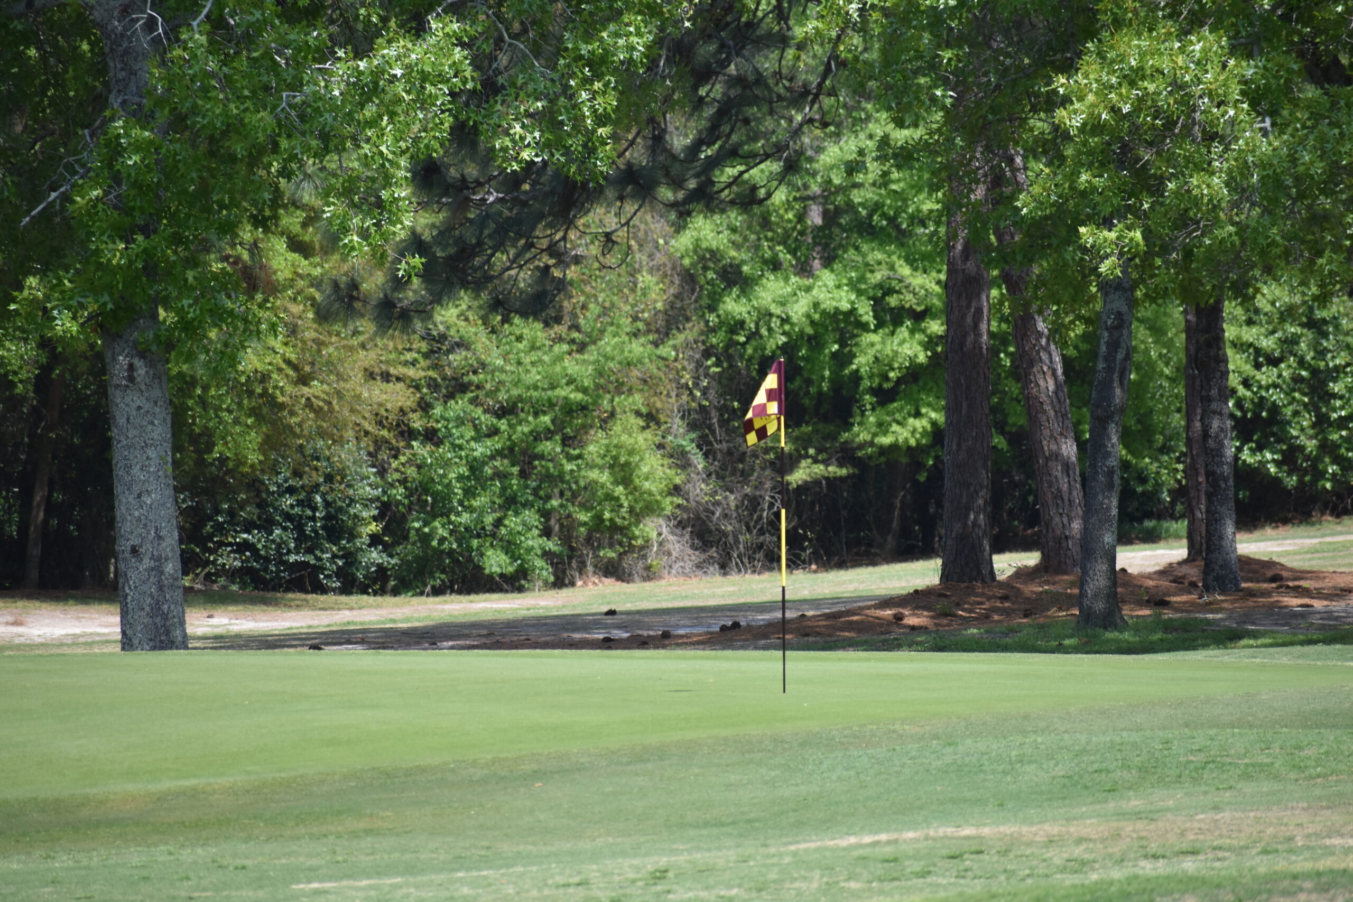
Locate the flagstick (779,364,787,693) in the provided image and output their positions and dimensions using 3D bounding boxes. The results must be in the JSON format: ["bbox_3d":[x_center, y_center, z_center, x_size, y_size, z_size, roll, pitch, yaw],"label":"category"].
[{"bbox_3d":[0.679,0.472,89.400,0.021,2.130,0.021,0,0,0],"label":"flagstick"}]

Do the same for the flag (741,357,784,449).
[{"bbox_3d":[0.553,-0.305,89.350,0.280,0.550,0.150,0,0,0],"label":"flag"}]

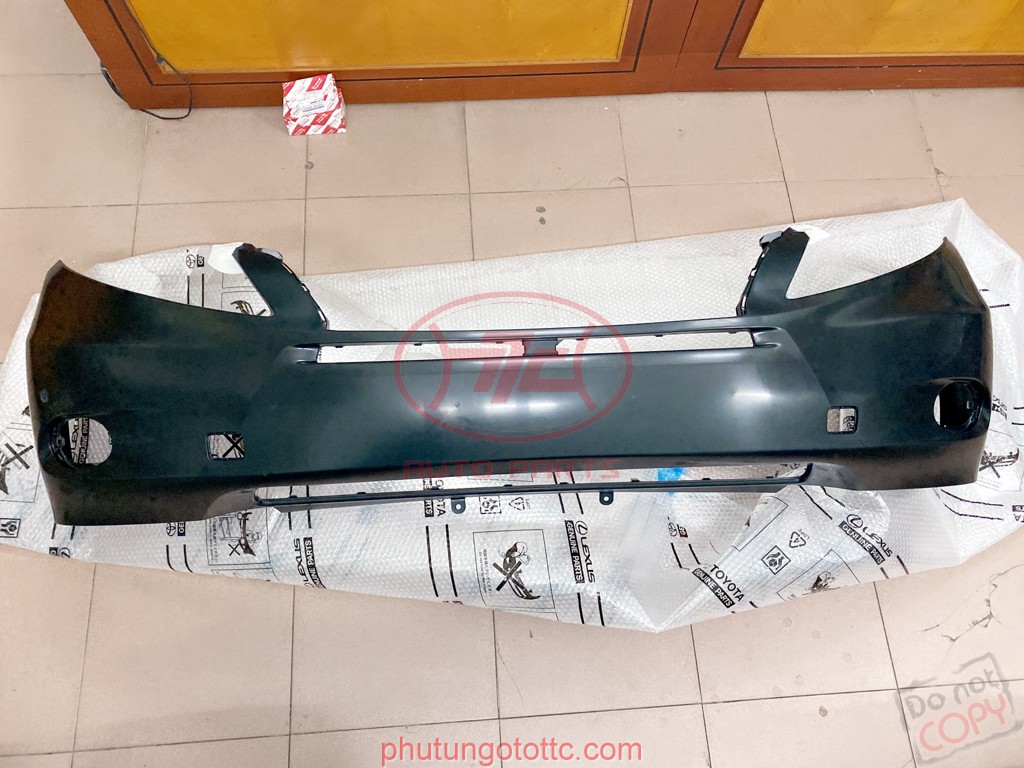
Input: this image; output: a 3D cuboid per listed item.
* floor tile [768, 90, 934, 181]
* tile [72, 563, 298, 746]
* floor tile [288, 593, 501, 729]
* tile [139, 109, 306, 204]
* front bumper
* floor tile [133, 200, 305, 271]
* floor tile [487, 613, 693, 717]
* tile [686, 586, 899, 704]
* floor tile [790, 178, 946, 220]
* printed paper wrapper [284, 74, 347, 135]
[{"bbox_3d":[0.879,-0.708,2.038,0.400,0.010,0.400,-3,70,-3],"label":"floor tile"},{"bbox_3d":[-0.636,0.494,1.528,0.400,0.010,0.400,-3,70,-3],"label":"tile"},{"bbox_3d":[-0.237,0.474,1.552,0.400,0.010,0.400,-3,70,-3],"label":"floor tile"},{"bbox_3d":[-0.716,-0.629,1.943,0.400,0.010,0.400,-3,70,-3],"label":"tile"},{"bbox_3d":[0.018,-0.067,1.459,1.950,0.550,0.610,-2,79,-3],"label":"front bumper"},{"bbox_3d":[-0.689,-0.255,1.805,0.400,0.010,0.400,-3,70,-3],"label":"floor tile"},{"bbox_3d":[0.162,0.455,1.576,0.400,0.010,0.400,-3,70,-3],"label":"floor tile"},{"bbox_3d":[0.561,0.435,1.600,0.400,0.010,0.400,-3,70,-3],"label":"tile"},{"bbox_3d":[0.906,-0.333,1.900,0.400,0.010,0.400,-3,70,-3],"label":"floor tile"},{"bbox_3d":[-0.491,-0.693,1.914,0.143,0.107,0.094,-3,70,-3],"label":"printed paper wrapper"}]

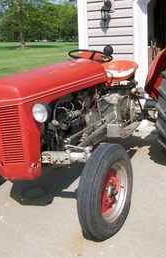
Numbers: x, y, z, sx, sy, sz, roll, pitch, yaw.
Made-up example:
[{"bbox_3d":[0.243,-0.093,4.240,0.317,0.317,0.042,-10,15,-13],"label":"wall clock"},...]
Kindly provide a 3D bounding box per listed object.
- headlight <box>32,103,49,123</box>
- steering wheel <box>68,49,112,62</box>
[{"bbox_3d":[-0.269,-0.112,2.441,0.138,0.138,0.110,7,17,33],"label":"headlight"},{"bbox_3d":[0.071,-0.680,3.430,0.445,0.070,0.445,8,-1,0],"label":"steering wheel"}]

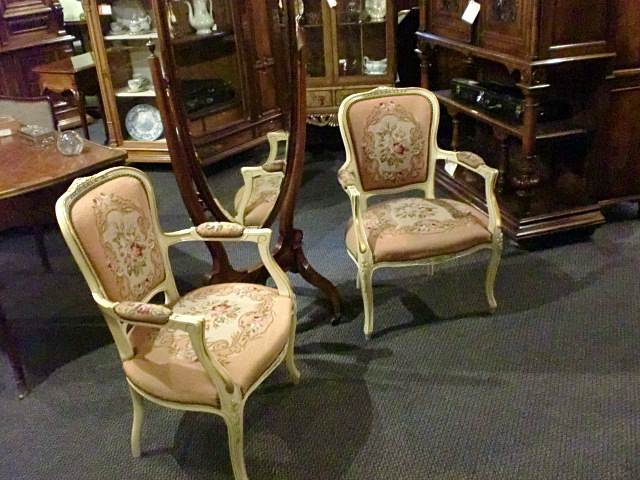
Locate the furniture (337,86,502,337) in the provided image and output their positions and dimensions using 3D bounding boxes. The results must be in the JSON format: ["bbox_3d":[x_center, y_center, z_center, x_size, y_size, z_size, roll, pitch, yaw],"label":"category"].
[{"bbox_3d":[0.410,-0.157,2.979,0.665,0.950,0.645,-10,23,-13],"label":"furniture"}]

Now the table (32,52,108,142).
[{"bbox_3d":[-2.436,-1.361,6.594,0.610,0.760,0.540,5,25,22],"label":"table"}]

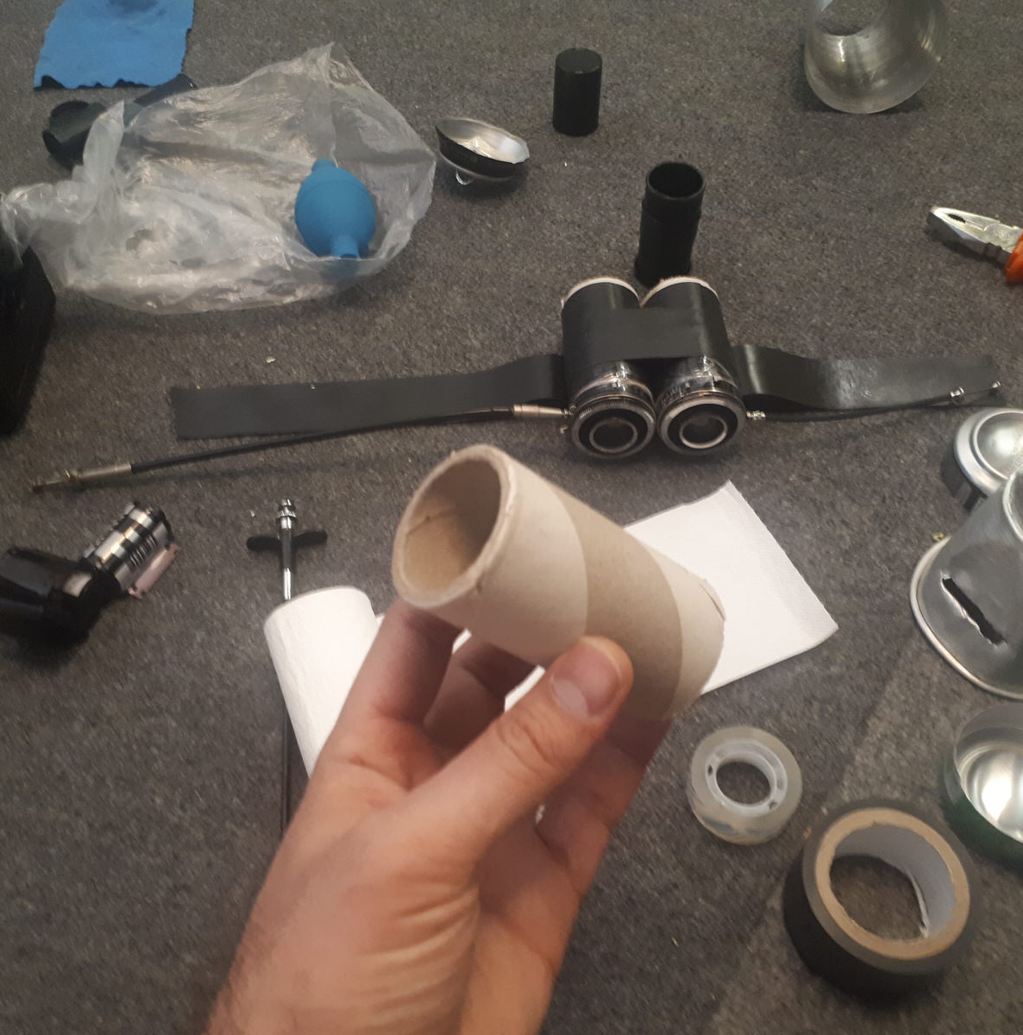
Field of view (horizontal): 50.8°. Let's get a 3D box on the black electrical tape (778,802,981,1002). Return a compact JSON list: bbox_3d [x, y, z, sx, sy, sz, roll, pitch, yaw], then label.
[{"bbox_3d":[0.152,0.157,0.447,0.069,0.038,0.069,0,54,0],"label":"black electrical tape"}]

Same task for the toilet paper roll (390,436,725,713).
[{"bbox_3d":[0.016,0.020,0.309,0.046,0.095,0.046,-30,47,32],"label":"toilet paper roll"}]

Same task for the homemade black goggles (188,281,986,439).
[{"bbox_3d":[0.044,-0.095,0.624,0.497,0.048,0.081,-3,54,-1],"label":"homemade black goggles"}]

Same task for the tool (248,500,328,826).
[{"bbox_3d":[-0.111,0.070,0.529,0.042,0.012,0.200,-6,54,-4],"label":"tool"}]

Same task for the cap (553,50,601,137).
[{"bbox_3d":[0.048,-0.305,0.774,0.032,0.050,0.032,0,54,0],"label":"cap"}]

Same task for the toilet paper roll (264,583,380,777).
[{"bbox_3d":[-0.075,0.086,0.493,0.051,0.051,0.097,-18,56,-12],"label":"toilet paper roll"}]

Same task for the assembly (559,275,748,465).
[{"bbox_3d":[0.080,-0.090,0.619,0.100,0.050,0.100,-2,54,0],"label":"assembly"}]

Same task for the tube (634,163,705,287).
[{"bbox_3d":[0.099,-0.183,0.675,0.037,0.066,0.037,0,54,0],"label":"tube"}]

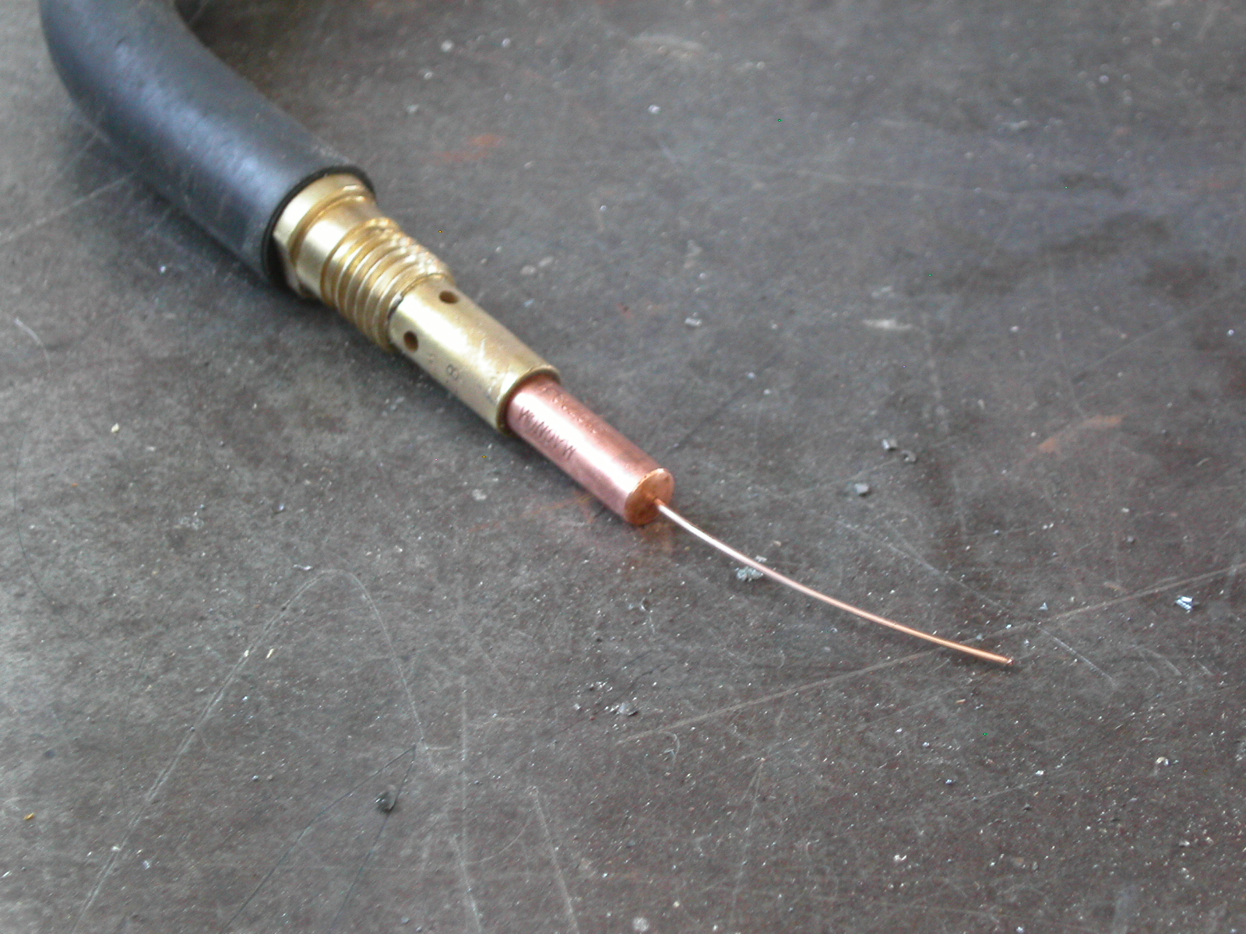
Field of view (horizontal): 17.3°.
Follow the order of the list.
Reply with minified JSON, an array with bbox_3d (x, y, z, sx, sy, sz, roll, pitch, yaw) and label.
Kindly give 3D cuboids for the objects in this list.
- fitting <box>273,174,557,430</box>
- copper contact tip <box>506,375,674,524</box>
[{"bbox_3d":[-0.020,-0.016,0.413,0.013,0.013,0.035,-29,50,-30],"label":"fitting"},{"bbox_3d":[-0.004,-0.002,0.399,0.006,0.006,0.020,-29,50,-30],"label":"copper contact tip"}]

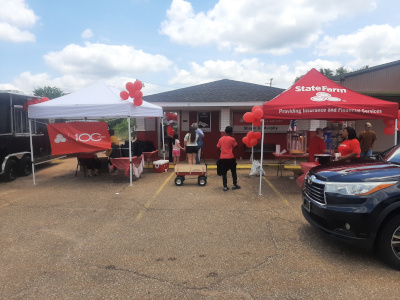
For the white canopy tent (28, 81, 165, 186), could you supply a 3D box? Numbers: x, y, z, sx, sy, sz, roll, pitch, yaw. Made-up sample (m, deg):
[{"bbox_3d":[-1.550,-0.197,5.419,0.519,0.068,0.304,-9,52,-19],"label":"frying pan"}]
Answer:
[{"bbox_3d":[-3.101,-0.683,9.831,3.060,3.100,3.060,0,6,10],"label":"white canopy tent"}]

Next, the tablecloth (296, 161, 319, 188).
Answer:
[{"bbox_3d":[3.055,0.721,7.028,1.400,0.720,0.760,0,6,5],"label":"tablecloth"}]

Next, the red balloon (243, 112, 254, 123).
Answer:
[{"bbox_3d":[1.150,-0.766,7.080,0.250,0.260,0.250,0,6,6],"label":"red balloon"}]

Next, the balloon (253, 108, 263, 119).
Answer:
[{"bbox_3d":[1.404,-0.869,7.210,0.240,0.260,0.240,0,6,0],"label":"balloon"}]

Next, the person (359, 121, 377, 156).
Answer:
[{"bbox_3d":[5.152,-0.005,9.247,0.550,1.700,0.330,-1,6,-7],"label":"person"}]

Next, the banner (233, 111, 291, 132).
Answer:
[{"bbox_3d":[2.580,-1.160,12.400,2.420,0.900,0.060,0,6,3],"label":"banner"}]

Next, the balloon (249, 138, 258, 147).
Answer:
[{"bbox_3d":[1.778,-0.240,9.891,0.235,0.250,0.235,0,6,0],"label":"balloon"}]

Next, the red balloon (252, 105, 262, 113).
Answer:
[{"bbox_3d":[1.421,-0.959,7.421,0.240,0.260,0.240,0,6,0],"label":"red balloon"}]

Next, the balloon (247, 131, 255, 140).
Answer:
[{"bbox_3d":[1.720,-0.497,10.015,0.240,0.260,0.240,0,6,0],"label":"balloon"}]

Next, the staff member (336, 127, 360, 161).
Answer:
[{"bbox_3d":[3.685,0.231,7.460,0.460,1.600,0.520,-3,6,-26],"label":"staff member"}]

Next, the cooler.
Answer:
[{"bbox_3d":[-1.381,0.588,10.864,0.350,0.370,0.630,3,7,23],"label":"cooler"}]

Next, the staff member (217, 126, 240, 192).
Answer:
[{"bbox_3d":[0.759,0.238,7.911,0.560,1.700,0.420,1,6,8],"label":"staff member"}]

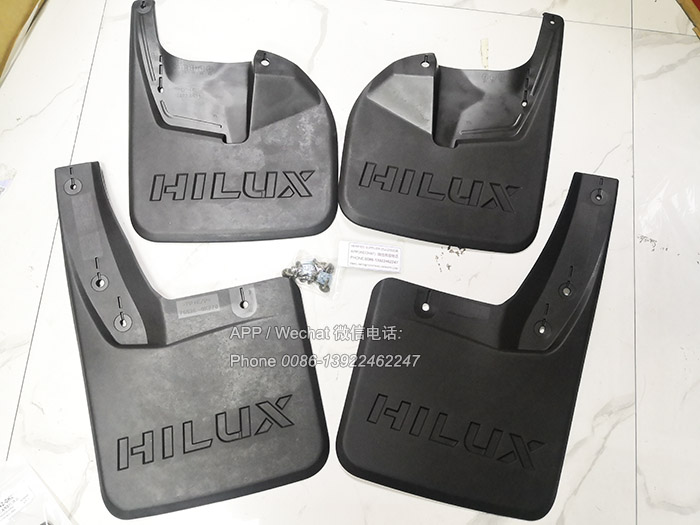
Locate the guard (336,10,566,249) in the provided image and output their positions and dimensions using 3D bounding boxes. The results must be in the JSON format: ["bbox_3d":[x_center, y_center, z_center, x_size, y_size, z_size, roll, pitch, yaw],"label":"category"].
[{"bbox_3d":[0.150,-0.216,0.777,0.296,0.050,0.386,10,78,0],"label":"guard"}]

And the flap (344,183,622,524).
[{"bbox_3d":[0.176,0.068,0.720,0.299,0.045,0.486,16,78,1],"label":"flap"}]

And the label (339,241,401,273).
[{"bbox_3d":[0.028,-0.007,0.753,0.086,0.002,0.036,6,78,-1],"label":"label"}]

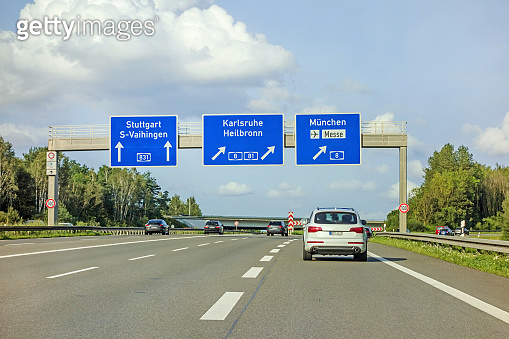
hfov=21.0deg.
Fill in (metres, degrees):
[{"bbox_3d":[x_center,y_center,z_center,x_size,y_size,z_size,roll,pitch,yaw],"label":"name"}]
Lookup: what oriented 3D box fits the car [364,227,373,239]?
[{"bbox_3d":[12.830,7.420,160.200,1.800,1.460,4.500,-1,-2,10],"label":"car"}]

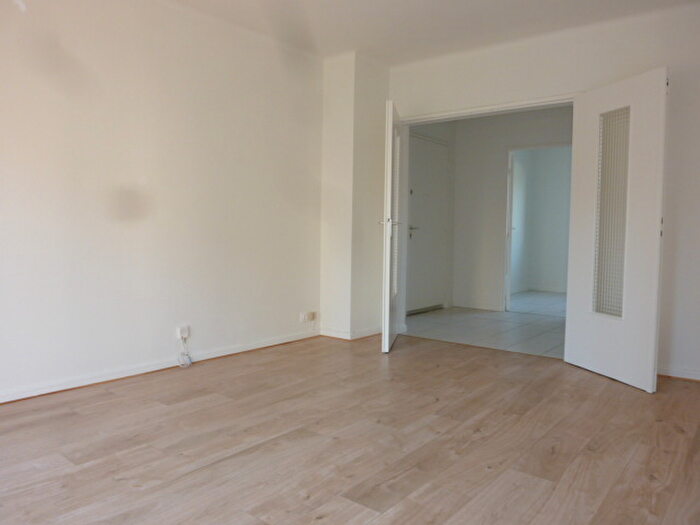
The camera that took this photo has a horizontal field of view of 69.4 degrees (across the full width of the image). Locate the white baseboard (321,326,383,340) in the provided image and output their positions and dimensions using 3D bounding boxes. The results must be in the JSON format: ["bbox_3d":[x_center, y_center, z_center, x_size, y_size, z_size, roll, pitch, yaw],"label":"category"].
[{"bbox_3d":[0.035,0.655,4.897,0.374,0.075,0.562,3,4,38],"label":"white baseboard"}]

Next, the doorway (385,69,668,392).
[{"bbox_3d":[1.137,-0.266,3.947,2.270,2.050,0.780,3,4,38],"label":"doorway"}]

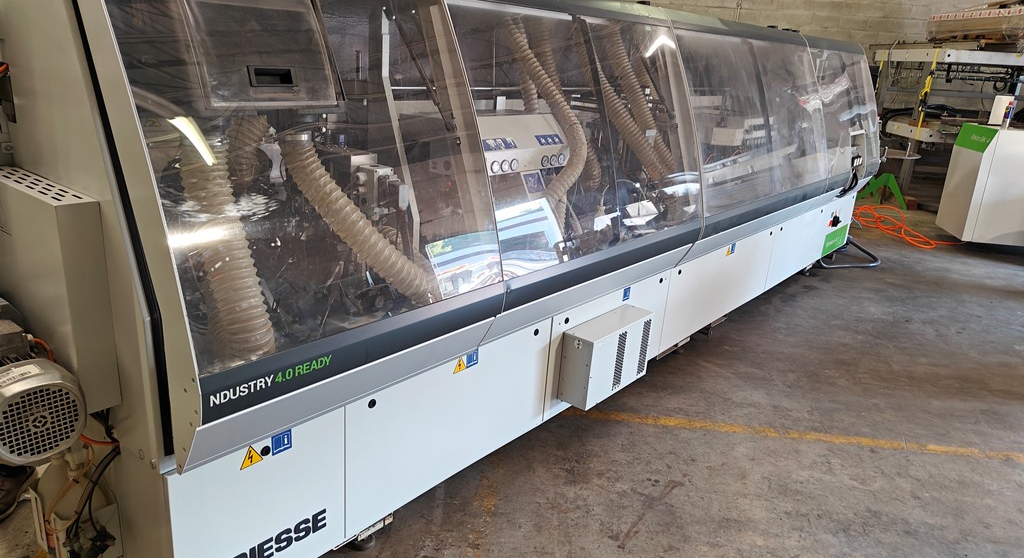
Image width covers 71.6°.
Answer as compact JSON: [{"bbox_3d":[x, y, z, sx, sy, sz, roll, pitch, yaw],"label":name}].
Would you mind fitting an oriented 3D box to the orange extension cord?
[{"bbox_3d":[4.210,-0.632,7.877,0.876,0.060,2.249,6,18,5],"label":"orange extension cord"}]

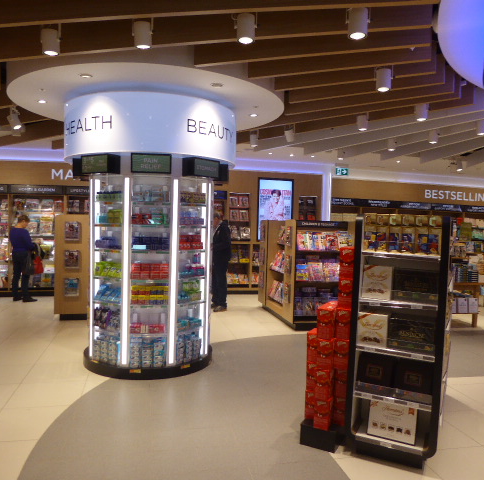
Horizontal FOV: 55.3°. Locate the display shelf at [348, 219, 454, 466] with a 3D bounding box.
[{"bbox_3d":[1.168,0.685,3.374,0.610,1.670,0.520,3,2,28],"label":"display shelf"}]

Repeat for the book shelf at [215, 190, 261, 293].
[{"bbox_3d":[-0.137,0.058,10.473,1.120,2.306,0.380,1,2,-12],"label":"book shelf"}]

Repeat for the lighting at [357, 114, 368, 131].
[{"bbox_3d":[1.354,-1.314,5.182,0.120,0.185,0.120,1,2,-13],"label":"lighting"}]

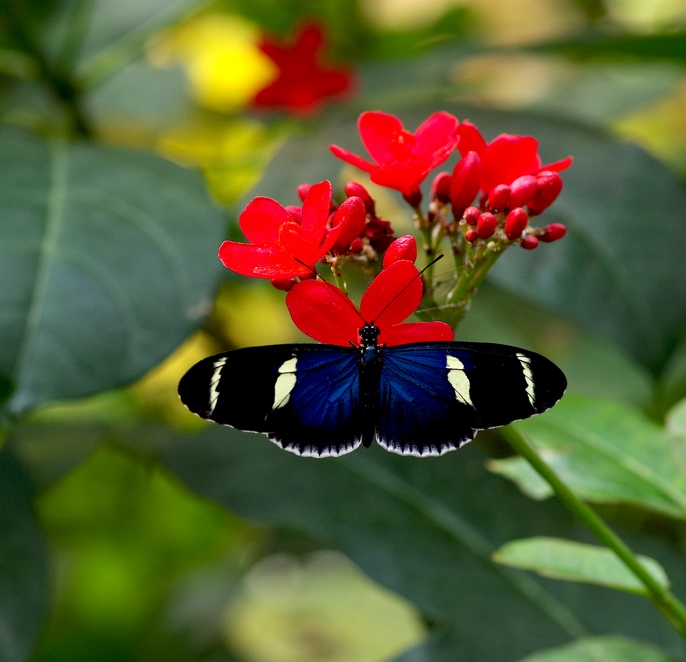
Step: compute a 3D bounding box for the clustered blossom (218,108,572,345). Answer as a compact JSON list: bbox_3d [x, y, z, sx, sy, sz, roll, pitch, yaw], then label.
[{"bbox_3d":[0.008,-0.017,0.668,0.057,0.042,0.046,1,10,6],"label":"clustered blossom"}]

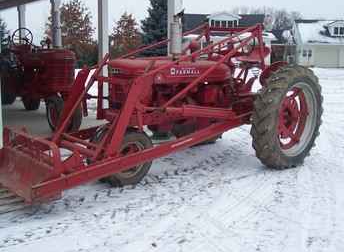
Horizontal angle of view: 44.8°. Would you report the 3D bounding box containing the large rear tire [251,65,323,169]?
[{"bbox_3d":[1.618,-0.111,5.782,1.455,1.455,0.320,-9,13,-41],"label":"large rear tire"}]

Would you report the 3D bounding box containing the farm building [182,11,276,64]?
[{"bbox_3d":[5.519,-9.734,47.017,11.200,6.100,9.000,0,10,0],"label":"farm building"}]

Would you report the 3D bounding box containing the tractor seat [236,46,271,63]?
[{"bbox_3d":[1.293,-1.130,6.598,0.430,0.270,0.480,-9,13,-41],"label":"tractor seat"}]

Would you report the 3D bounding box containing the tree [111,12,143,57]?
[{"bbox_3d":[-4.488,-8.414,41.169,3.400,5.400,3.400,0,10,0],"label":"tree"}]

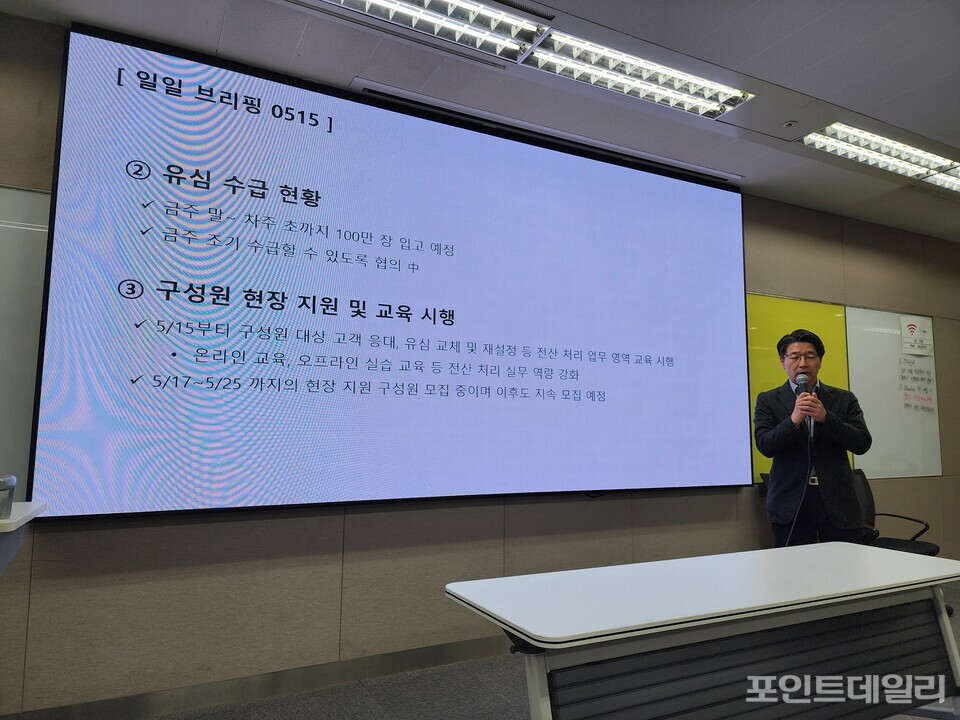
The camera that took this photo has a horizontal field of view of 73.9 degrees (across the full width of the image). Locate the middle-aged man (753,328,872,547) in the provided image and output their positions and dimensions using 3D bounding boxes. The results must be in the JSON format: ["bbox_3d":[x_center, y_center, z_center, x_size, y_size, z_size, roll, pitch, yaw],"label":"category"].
[{"bbox_3d":[1.539,0.686,2.921,0.510,1.680,0.430,-2,-6,22],"label":"middle-aged man"}]

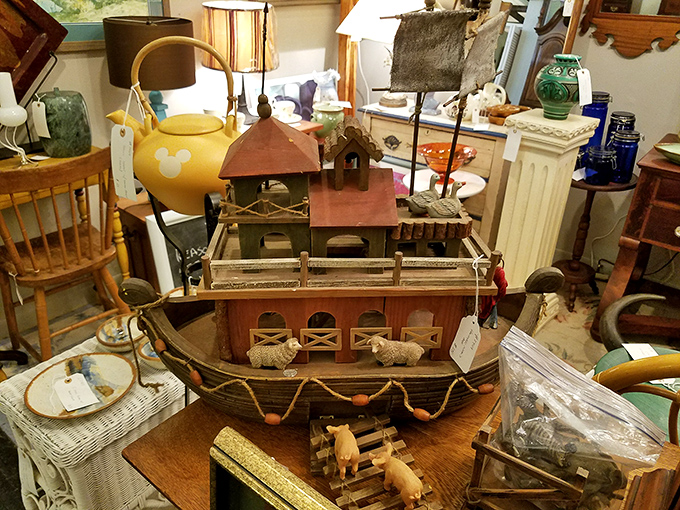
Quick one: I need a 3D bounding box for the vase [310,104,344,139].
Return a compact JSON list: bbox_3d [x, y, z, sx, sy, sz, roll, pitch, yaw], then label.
[{"bbox_3d":[-0.064,-0.653,2.500,0.165,0.145,0.150,2,28,0],"label":"vase"}]

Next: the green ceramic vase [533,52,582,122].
[{"bbox_3d":[0.879,-0.665,2.014,0.165,0.235,0.165,2,28,0],"label":"green ceramic vase"}]

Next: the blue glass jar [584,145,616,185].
[{"bbox_3d":[1.105,-0.381,2.164,0.105,0.147,0.105,2,28,0],"label":"blue glass jar"}]

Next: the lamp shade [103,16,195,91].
[{"bbox_3d":[-0.768,-0.821,2.080,0.345,0.245,0.345,2,28,0],"label":"lamp shade"}]

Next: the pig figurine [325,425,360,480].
[{"bbox_3d":[0.005,0.261,0.693,0.037,0.050,0.070,-3,28,-9],"label":"pig figurine"}]

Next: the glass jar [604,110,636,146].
[{"bbox_3d":[1.224,-0.489,2.252,0.102,0.255,0.105,2,28,0],"label":"glass jar"}]

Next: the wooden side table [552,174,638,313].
[{"bbox_3d":[1.134,-0.060,2.409,0.350,0.650,0.350,2,28,0],"label":"wooden side table"}]

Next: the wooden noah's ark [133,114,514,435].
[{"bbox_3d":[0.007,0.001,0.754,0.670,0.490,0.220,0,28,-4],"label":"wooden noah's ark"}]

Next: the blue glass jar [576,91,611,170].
[{"bbox_3d":[1.091,-0.533,2.247,0.102,0.330,0.105,2,28,0],"label":"blue glass jar"}]

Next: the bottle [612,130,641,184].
[{"bbox_3d":[1.208,-0.415,2.170,0.102,0.205,0.105,2,28,0],"label":"bottle"}]

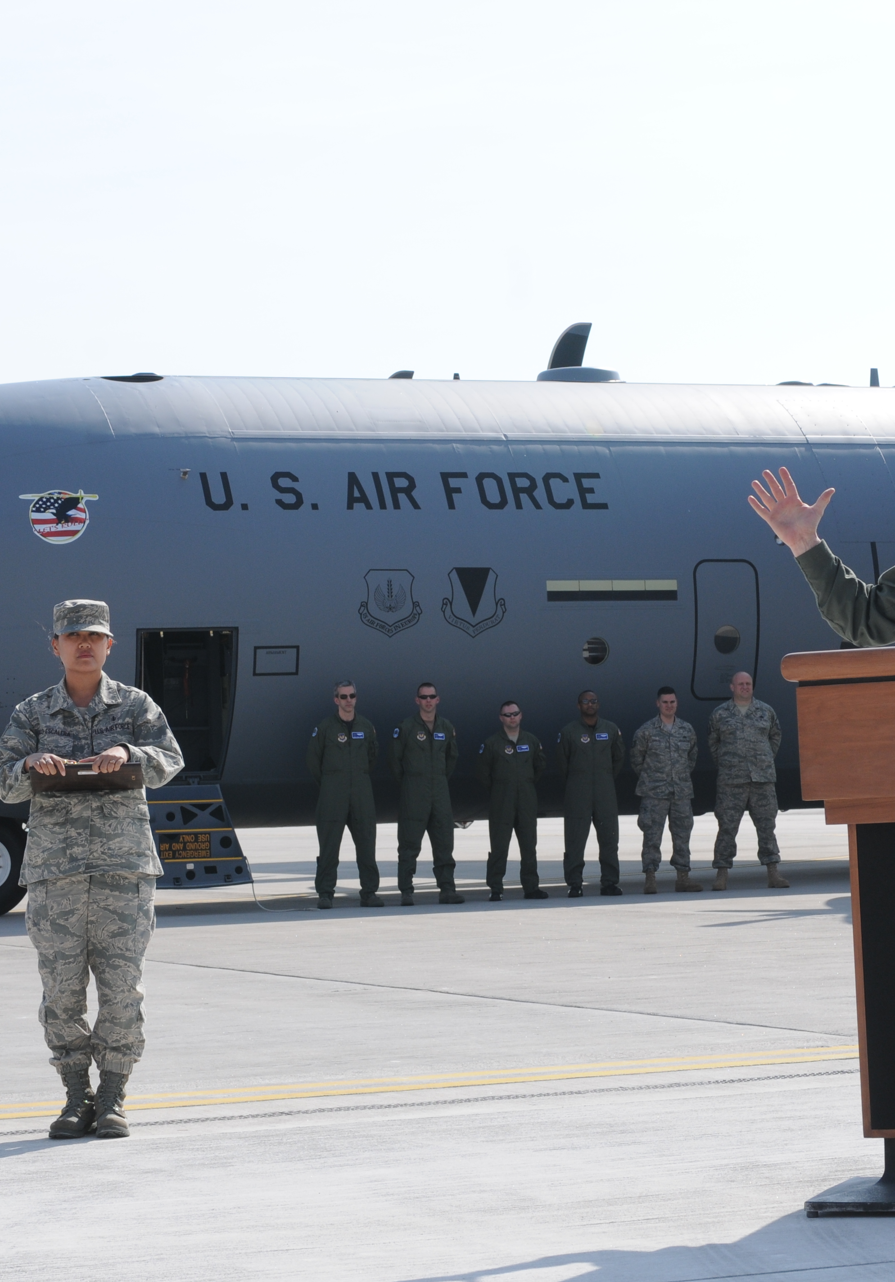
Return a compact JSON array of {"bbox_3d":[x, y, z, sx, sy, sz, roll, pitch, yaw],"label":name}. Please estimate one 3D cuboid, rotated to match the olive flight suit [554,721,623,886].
[{"bbox_3d":[1.218,1.399,30.675,0.560,1.470,0.340,-1,-2,-23],"label":"olive flight suit"}]

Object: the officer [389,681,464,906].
[{"bbox_3d":[-0.171,1.282,30.205,0.570,1.860,0.370,-1,-2,-23],"label":"officer"}]

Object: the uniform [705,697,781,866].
[{"bbox_3d":[2.509,1.197,30.300,0.600,1.430,0.380,-2,-2,-16],"label":"uniform"}]

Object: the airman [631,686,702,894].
[{"bbox_3d":[1.841,1.257,30.200,0.550,1.730,0.380,-2,-2,-16],"label":"airman"}]

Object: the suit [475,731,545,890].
[{"bbox_3d":[0.521,1.414,29.900,0.550,1.350,0.370,-2,-2,-16],"label":"suit"}]

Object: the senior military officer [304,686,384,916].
[{"bbox_3d":[-0.846,1.269,29.600,0.570,1.860,0.400,-2,-2,-16],"label":"senior military officer"}]

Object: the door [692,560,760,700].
[{"bbox_3d":[2.453,-0.094,31.821,0.640,1.240,0.200,-1,-2,-23],"label":"door"}]

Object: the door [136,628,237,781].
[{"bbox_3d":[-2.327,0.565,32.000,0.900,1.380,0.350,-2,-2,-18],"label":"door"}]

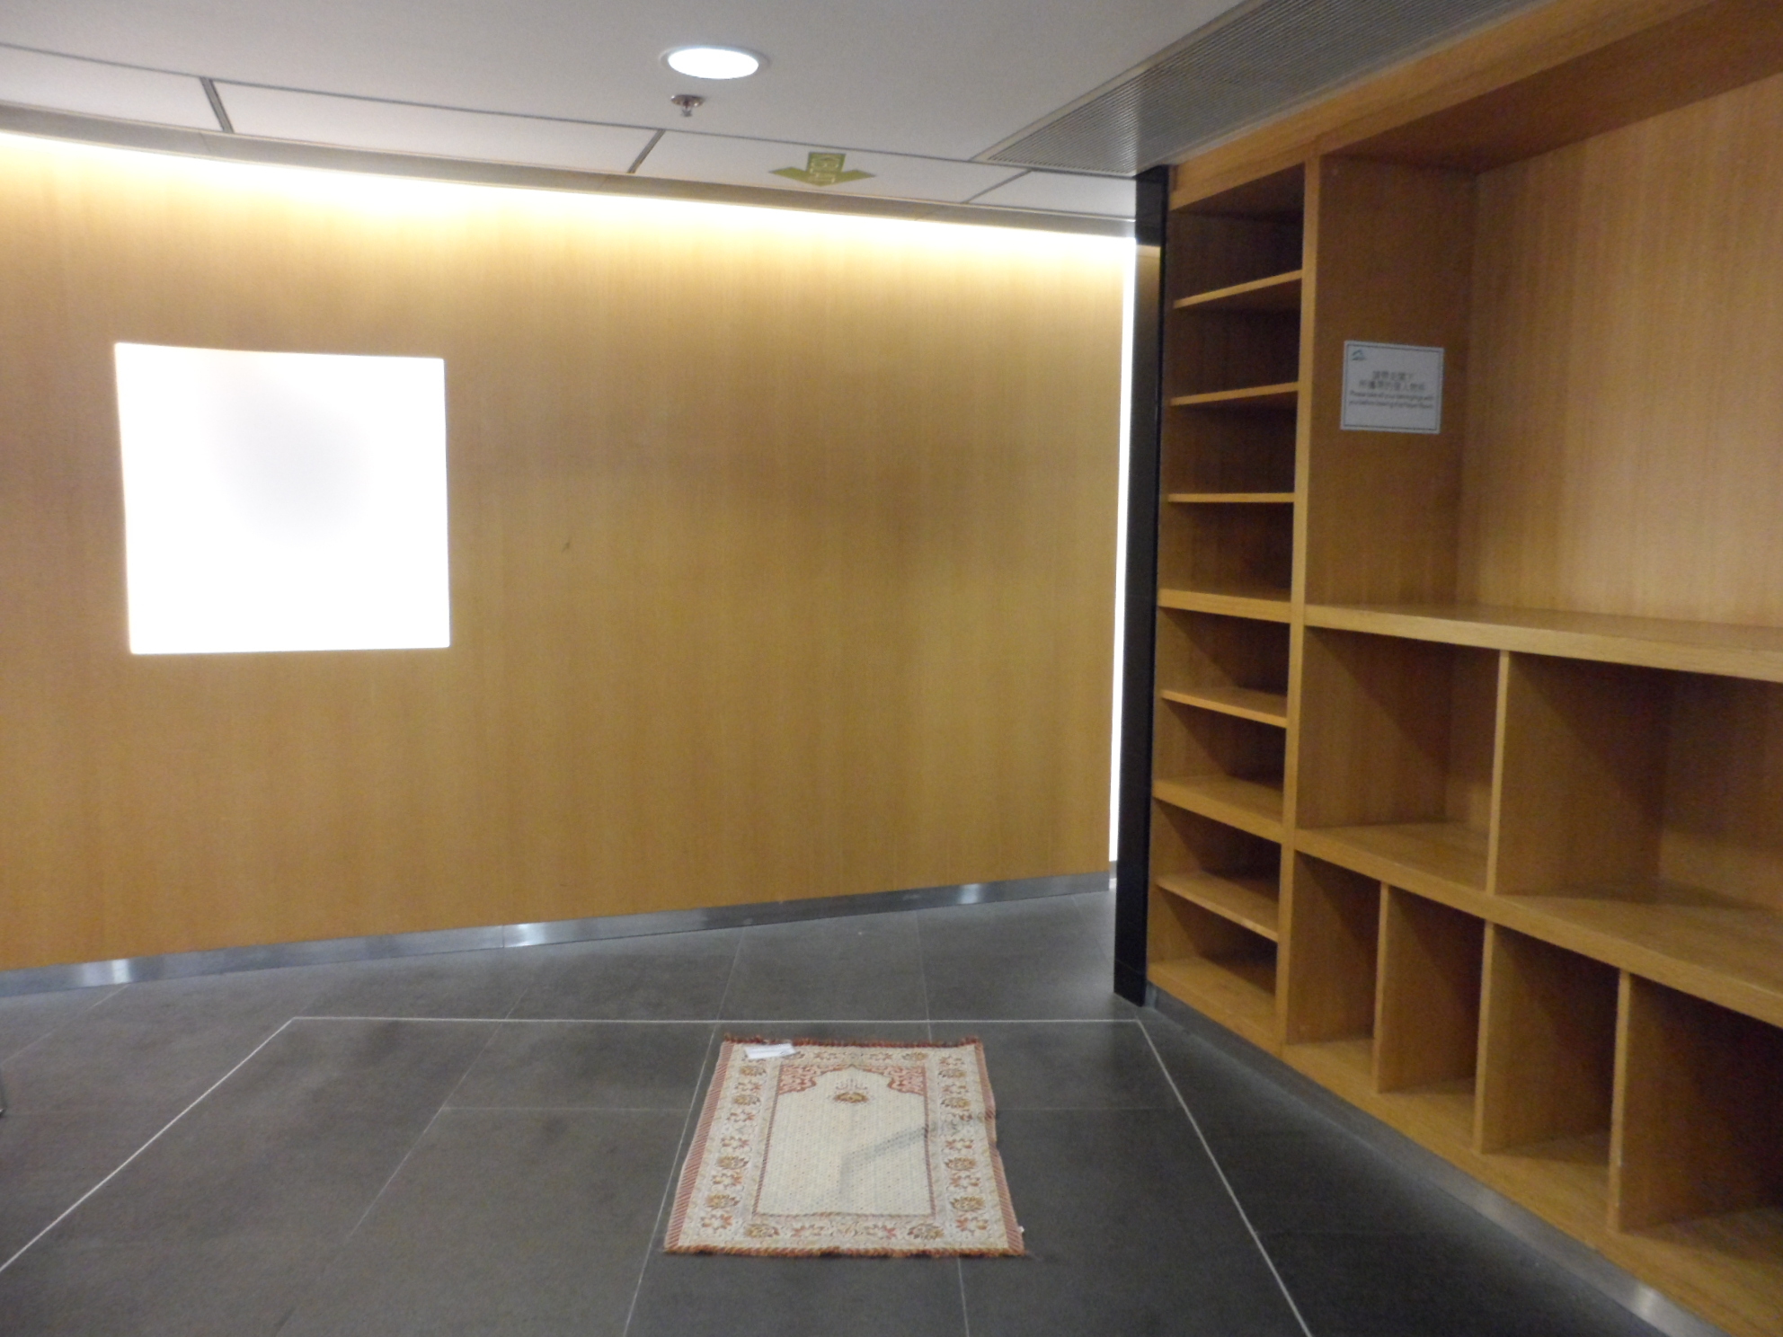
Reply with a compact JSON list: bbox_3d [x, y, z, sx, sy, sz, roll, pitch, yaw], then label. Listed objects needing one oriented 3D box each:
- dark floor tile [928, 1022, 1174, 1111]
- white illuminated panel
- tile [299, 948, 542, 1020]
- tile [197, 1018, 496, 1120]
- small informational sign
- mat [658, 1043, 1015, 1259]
[{"bbox_3d":[0.427,1.069,3.619,0.605,0.010,0.595,0,7,-1],"label":"dark floor tile"},{"bbox_3d":[-1.868,-0.512,4.165,0.920,0.920,0.030,-2,7,-19],"label":"white illuminated panel"},{"bbox_3d":[-1.439,0.990,4.161,0.605,0.010,0.595,0,7,-1],"label":"tile"},{"bbox_3d":[-1.428,1.056,3.583,0.605,0.010,0.595,0,7,-1],"label":"tile"},{"bbox_3d":[1.235,-0.687,3.285,0.302,0.211,0.010,-2,7,-21],"label":"small informational sign"},{"bbox_3d":[-0.102,1.100,3.215,0.715,0.010,1.090,0,7,-1],"label":"mat"}]

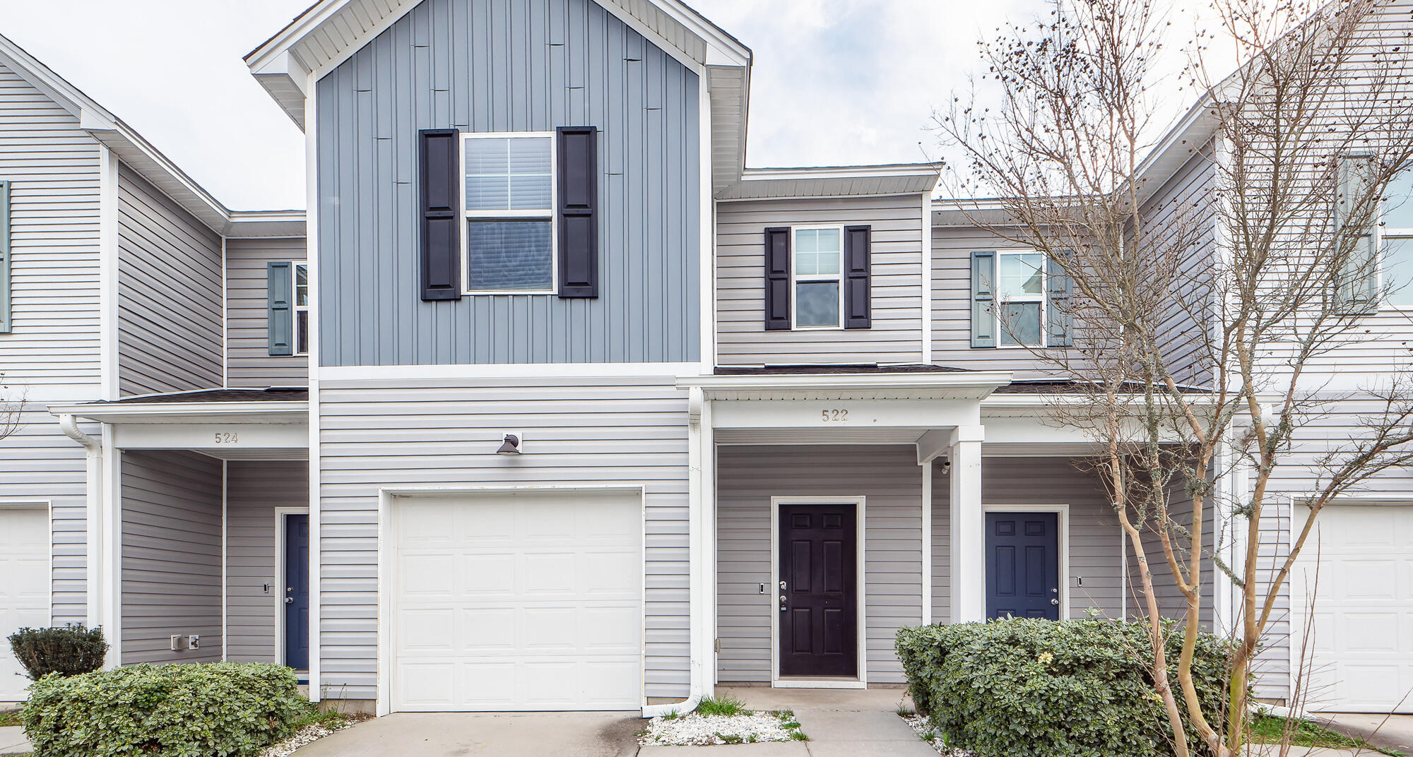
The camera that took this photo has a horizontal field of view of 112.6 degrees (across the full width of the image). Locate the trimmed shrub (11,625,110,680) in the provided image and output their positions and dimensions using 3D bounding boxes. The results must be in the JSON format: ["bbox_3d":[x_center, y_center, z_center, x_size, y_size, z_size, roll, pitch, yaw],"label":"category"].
[{"bbox_3d":[-6.220,2.740,4.520,0.640,0.740,0.640,0,0,0],"label":"trimmed shrub"}]

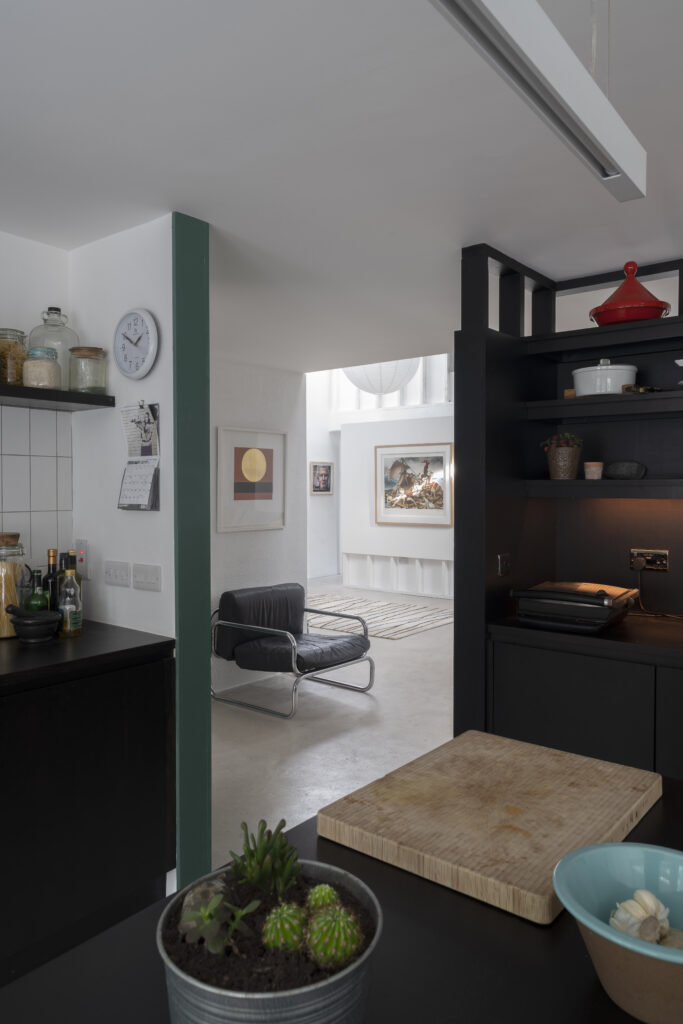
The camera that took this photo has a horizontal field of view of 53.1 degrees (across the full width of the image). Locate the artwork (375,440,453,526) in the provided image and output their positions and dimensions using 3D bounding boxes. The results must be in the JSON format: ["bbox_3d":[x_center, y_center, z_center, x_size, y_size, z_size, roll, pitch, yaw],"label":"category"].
[{"bbox_3d":[0.934,-0.347,8.884,1.180,1.050,0.040,2,2,38],"label":"artwork"}]

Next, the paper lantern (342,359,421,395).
[{"bbox_3d":[0.392,-1.574,6.850,0.800,0.780,0.800,2,2,38],"label":"paper lantern"}]

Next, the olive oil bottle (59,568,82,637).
[{"bbox_3d":[-0.902,0.300,2.268,0.060,0.218,0.061,1,2,38],"label":"olive oil bottle"}]

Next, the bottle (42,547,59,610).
[{"bbox_3d":[-0.990,0.268,2.337,0.061,0.280,0.061,1,2,38],"label":"bottle"}]

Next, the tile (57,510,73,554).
[{"bbox_3d":[-1.039,0.099,2.566,0.010,0.200,0.061,2,2,38],"label":"tile"}]

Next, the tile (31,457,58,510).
[{"bbox_3d":[-1.090,-0.101,2.494,0.010,0.200,0.101,2,2,38],"label":"tile"}]

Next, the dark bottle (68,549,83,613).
[{"bbox_3d":[-0.949,0.270,2.407,0.063,0.273,0.063,1,2,38],"label":"dark bottle"}]

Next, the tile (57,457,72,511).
[{"bbox_3d":[-1.035,-0.103,2.548,0.009,0.198,0.060,1,2,38],"label":"tile"}]

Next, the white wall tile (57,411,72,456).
[{"bbox_3d":[-1.039,-0.293,2.552,0.010,0.178,0.061,2,2,38],"label":"white wall tile"}]

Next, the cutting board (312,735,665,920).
[{"bbox_3d":[0.235,0.429,1.008,0.331,0.032,0.438,1,2,40],"label":"cutting board"}]

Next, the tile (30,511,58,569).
[{"bbox_3d":[-1.084,0.099,2.489,0.009,0.198,0.099,1,2,38],"label":"tile"}]

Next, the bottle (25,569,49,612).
[{"bbox_3d":[-1.054,0.302,2.356,0.085,0.215,0.085,2,2,38],"label":"bottle"}]

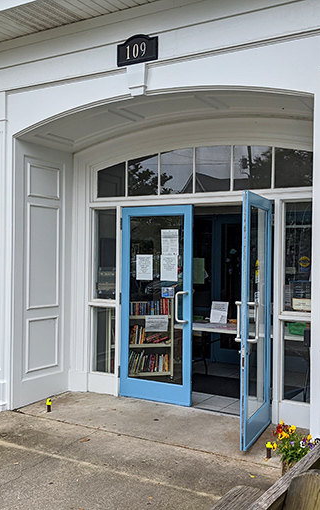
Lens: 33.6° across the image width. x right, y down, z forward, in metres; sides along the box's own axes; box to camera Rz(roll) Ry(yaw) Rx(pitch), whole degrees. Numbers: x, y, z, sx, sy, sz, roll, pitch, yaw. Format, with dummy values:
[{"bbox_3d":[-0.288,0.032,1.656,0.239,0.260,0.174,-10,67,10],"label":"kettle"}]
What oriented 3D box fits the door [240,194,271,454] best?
[{"bbox_3d":[0.879,0.550,4.775,0.050,2.151,0.904,1,0,25],"label":"door"}]

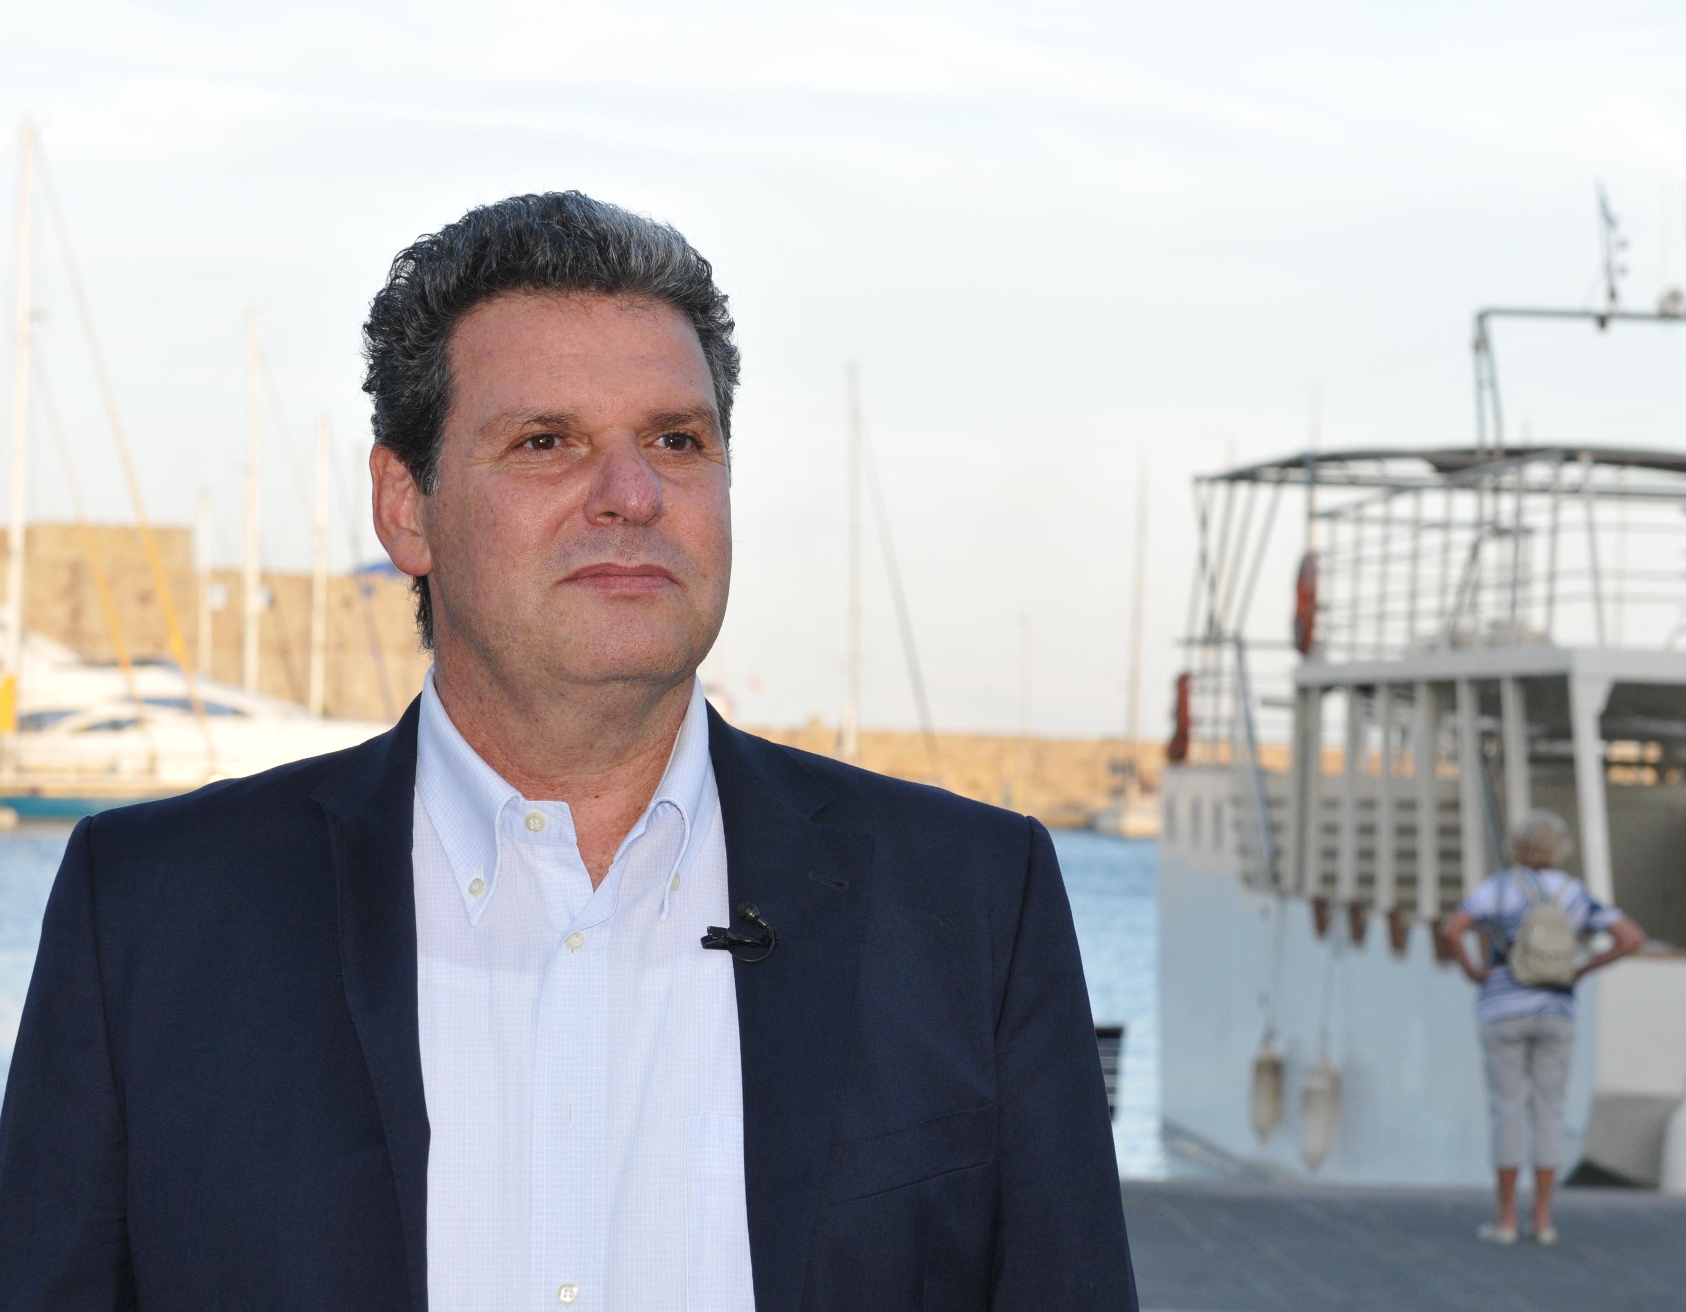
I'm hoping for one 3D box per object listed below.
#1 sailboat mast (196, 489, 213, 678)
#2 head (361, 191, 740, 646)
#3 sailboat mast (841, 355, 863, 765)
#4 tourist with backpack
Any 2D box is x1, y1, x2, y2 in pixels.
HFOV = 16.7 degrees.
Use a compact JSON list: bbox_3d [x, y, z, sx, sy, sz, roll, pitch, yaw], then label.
[{"bbox_3d":[-22.734,-0.797,205.000,0.200,10.400,0.200,0,-1,0],"label":"sailboat mast"},{"bbox_3d":[-0.144,-0.110,2.870,0.185,0.245,0.230,1,-1,-24],"label":"head"},{"bbox_3d":[0.277,-2.641,195.000,0.200,14.400,0.200,0,-1,0],"label":"sailboat mast"},{"bbox_3d":[2.579,1.368,21.300,0.760,1.600,0.450,0,-1,3],"label":"tourist with backpack"}]

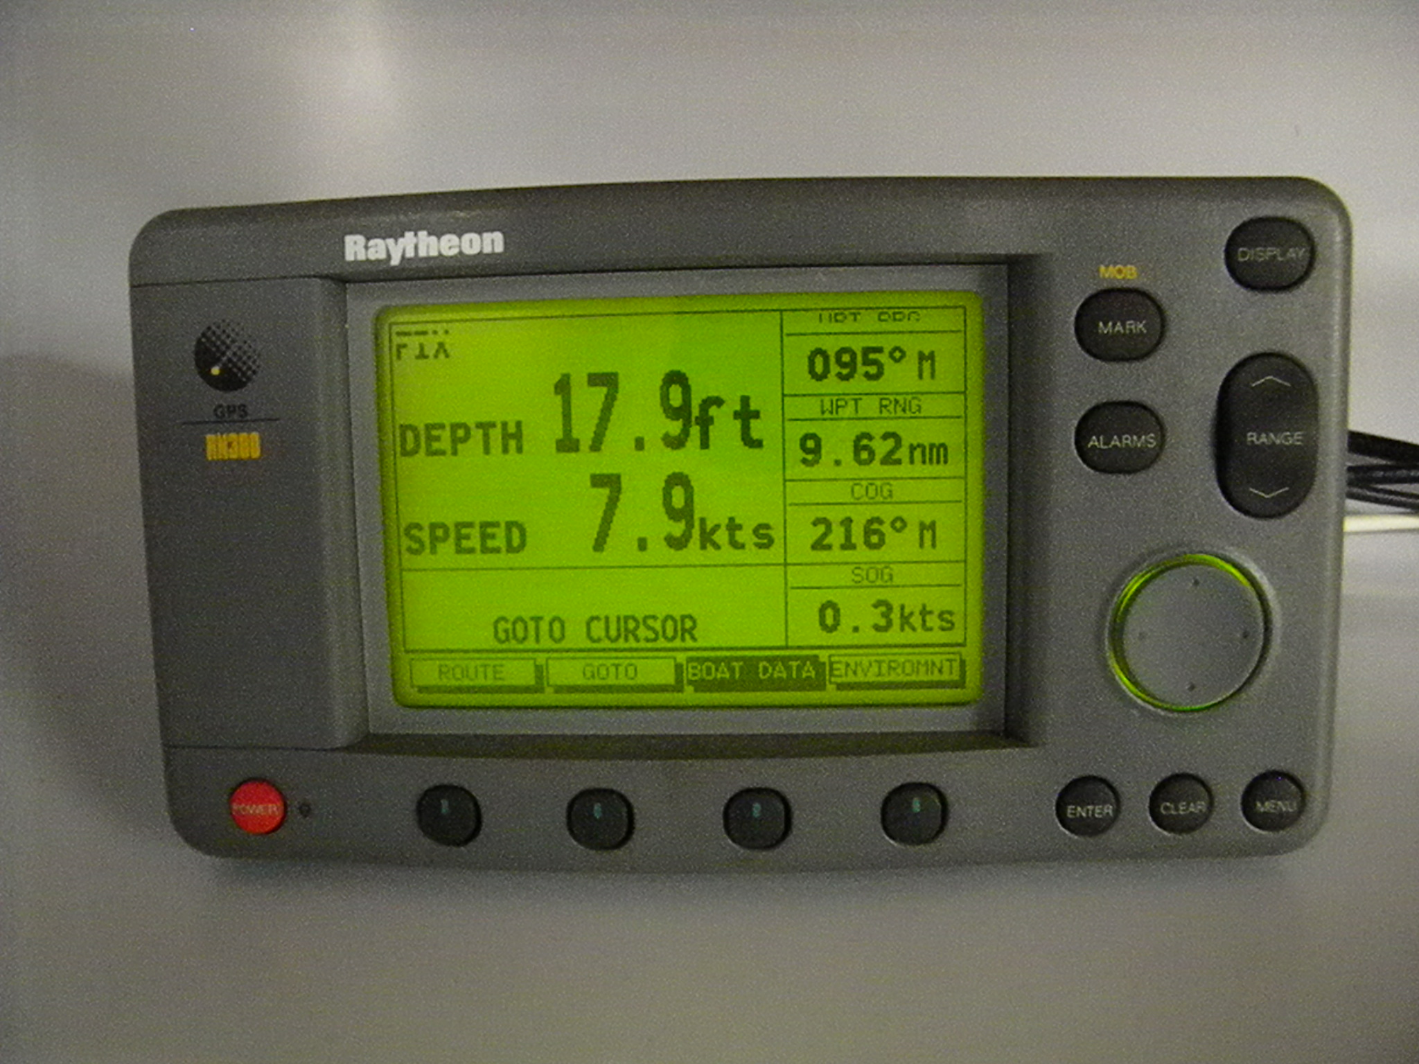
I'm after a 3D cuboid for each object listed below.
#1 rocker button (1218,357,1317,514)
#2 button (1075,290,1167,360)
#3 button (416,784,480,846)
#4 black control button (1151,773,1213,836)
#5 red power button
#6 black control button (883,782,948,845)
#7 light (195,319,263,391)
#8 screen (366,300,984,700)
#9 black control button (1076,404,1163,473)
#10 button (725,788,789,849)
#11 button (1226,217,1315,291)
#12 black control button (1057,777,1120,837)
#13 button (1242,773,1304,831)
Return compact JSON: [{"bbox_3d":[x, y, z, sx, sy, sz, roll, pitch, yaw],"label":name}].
[{"bbox_3d":[0.098,-0.017,0.201,0.016,0.029,0.005,-1,5,-1],"label":"rocker button"},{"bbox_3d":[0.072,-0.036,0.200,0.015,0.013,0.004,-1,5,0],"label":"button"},{"bbox_3d":[-0.048,0.052,0.212,0.011,0.011,0.004,-1,6,3],"label":"button"},{"bbox_3d":[0.084,0.048,0.204,0.010,0.010,0.004,-1,6,3],"label":"black control button"},{"bbox_3d":[-0.084,0.051,0.214,0.010,0.009,0.004,-1,6,3],"label":"red power button"},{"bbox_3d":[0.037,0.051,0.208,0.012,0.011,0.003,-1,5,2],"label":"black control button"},{"bbox_3d":[-0.087,-0.032,0.208,0.011,0.012,0.002,-1,6,3],"label":"light"},{"bbox_3d":[-0.006,-0.005,0.217,0.112,0.076,0.004,-1,6,3],"label":"screen"},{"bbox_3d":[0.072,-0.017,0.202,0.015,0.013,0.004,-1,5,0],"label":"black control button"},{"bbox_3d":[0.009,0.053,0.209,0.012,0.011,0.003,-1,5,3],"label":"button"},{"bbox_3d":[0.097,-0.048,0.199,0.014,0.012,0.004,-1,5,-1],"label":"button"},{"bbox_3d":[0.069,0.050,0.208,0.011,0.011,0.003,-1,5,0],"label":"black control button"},{"bbox_3d":[0.100,0.048,0.203,0.010,0.010,0.004,-1,6,3],"label":"button"}]

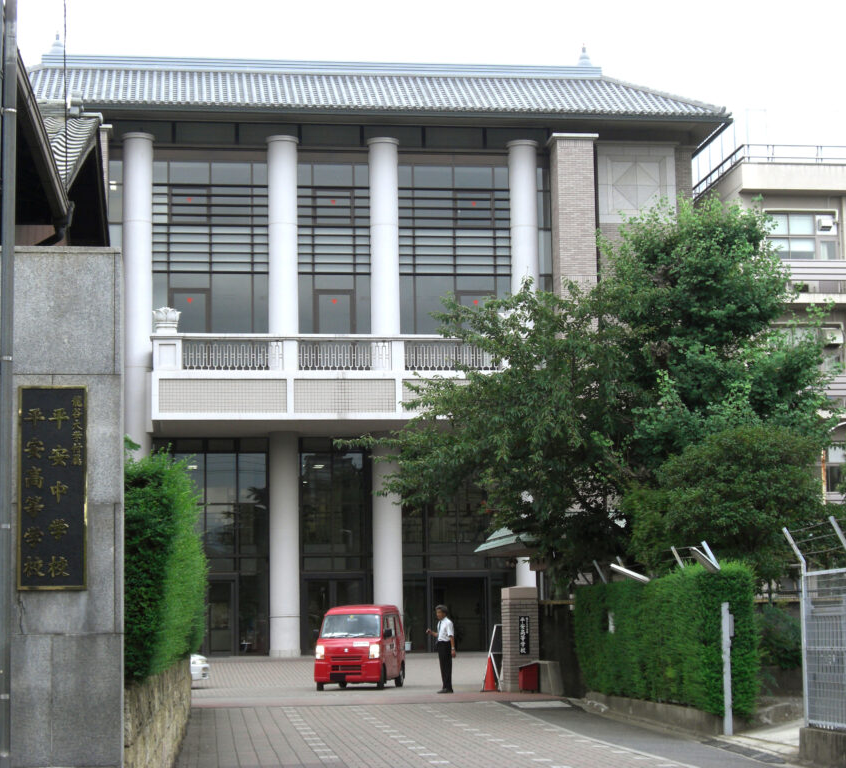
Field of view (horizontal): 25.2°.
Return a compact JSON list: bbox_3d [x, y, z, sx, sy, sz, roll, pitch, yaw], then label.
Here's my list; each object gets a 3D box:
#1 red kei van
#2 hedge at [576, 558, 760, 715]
[{"bbox_3d":[-1.366,5.791,41.871,1.475,1.860,3.395,-2,-6,9],"label":"red kei van"},{"bbox_3d":[3.572,3.853,29.088,0.700,2.100,8.000,0,-6,-8],"label":"hedge"}]

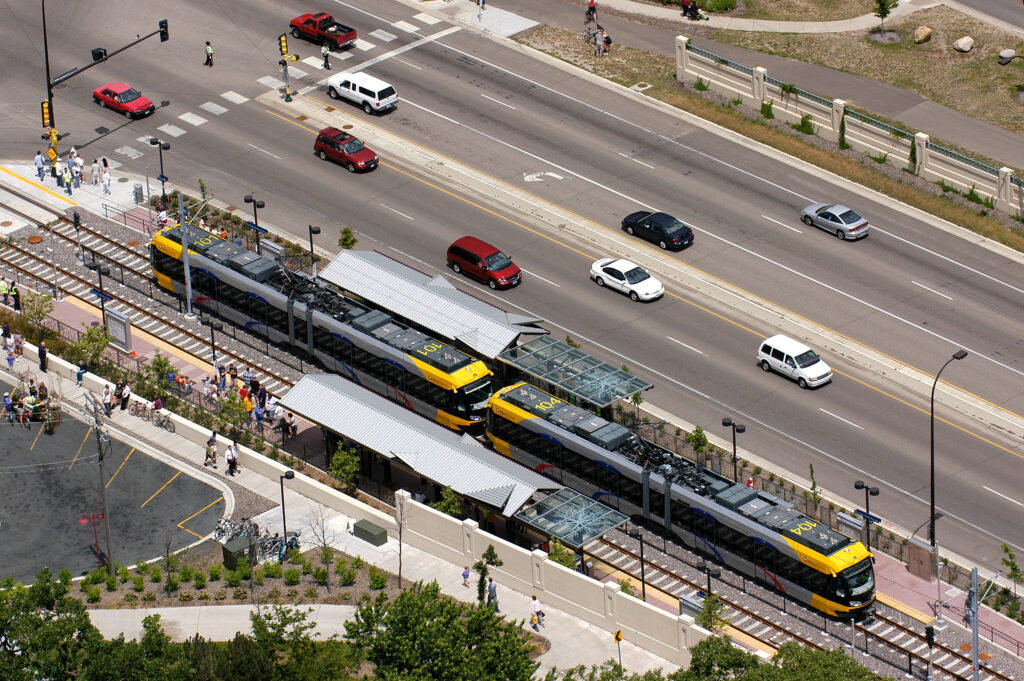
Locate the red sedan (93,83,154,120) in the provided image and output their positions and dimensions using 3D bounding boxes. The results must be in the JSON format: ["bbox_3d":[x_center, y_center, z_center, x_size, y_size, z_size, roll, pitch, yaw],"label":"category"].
[{"bbox_3d":[-24.678,-15.333,337.741,4.200,1.380,1.660,24,39,38],"label":"red sedan"}]

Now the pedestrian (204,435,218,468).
[{"bbox_3d":[-16.193,6.035,284.891,0.550,1.620,0.500,23,37,40],"label":"pedestrian"}]

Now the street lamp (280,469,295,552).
[{"bbox_3d":[-11.569,8.872,275.975,0.850,4.450,0.450,-25,35,-35],"label":"street lamp"}]

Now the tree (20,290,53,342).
[{"bbox_3d":[-27.835,-1.420,311.446,1.900,3.400,1.900,-2,30,1],"label":"tree"}]

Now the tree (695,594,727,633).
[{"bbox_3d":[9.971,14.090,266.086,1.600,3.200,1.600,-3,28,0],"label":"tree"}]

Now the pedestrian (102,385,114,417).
[{"bbox_3d":[-22.397,3.472,294.677,0.500,1.700,0.400,-12,30,-17],"label":"pedestrian"}]

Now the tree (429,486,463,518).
[{"bbox_3d":[-3.412,8.851,279.558,1.750,2.700,1.700,-3,28,0],"label":"tree"}]

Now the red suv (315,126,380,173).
[{"bbox_3d":[-10.251,-11.830,329.997,1.760,1.660,4.450,-27,37,-36],"label":"red suv"}]

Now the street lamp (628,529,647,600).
[{"bbox_3d":[6.445,11.895,271.591,0.500,4.800,0.900,-26,36,-36],"label":"street lamp"}]

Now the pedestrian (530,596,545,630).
[{"bbox_3d":[1.347,14.353,282.736,0.600,1.730,0.700,-27,37,-36],"label":"pedestrian"}]

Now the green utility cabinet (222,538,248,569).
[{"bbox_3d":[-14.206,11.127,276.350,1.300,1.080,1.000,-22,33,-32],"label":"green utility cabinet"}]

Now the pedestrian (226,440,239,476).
[{"bbox_3d":[-14.997,6.360,283.986,0.550,1.770,0.420,-18,31,-27],"label":"pedestrian"}]

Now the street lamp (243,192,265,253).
[{"bbox_3d":[-14.703,-5.879,306.627,0.500,4.800,1.500,-26,36,-36],"label":"street lamp"}]

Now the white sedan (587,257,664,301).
[{"bbox_3d":[6.797,-3.721,314.436,1.850,1.410,5.000,-27,37,-36],"label":"white sedan"}]

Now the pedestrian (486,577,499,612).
[{"bbox_3d":[-1.002,13.077,273.086,0.600,1.780,0.500,21,36,36],"label":"pedestrian"}]

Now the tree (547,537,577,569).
[{"bbox_3d":[2.729,12.155,284.387,1.750,3.800,1.750,-2,30,1],"label":"tree"}]

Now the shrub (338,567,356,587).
[{"bbox_3d":[-8.509,12.140,273.449,0.850,0.680,0.850,-2,27,1],"label":"shrub"}]

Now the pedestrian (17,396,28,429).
[{"bbox_3d":[-26.810,3.901,290.146,0.450,1.720,0.520,1,28,8],"label":"pedestrian"}]

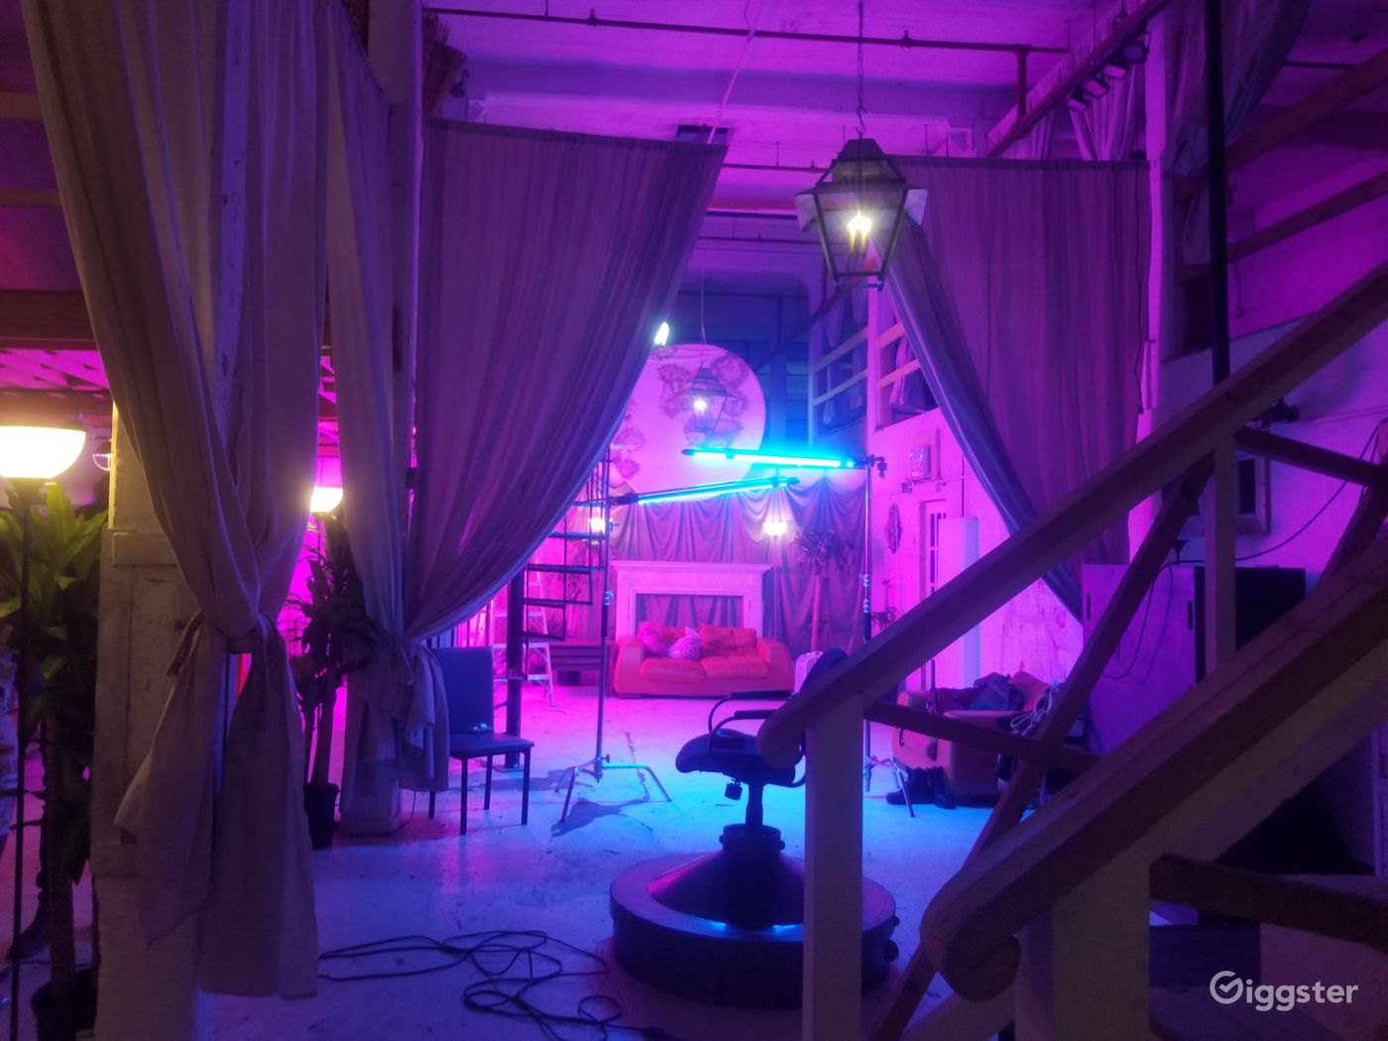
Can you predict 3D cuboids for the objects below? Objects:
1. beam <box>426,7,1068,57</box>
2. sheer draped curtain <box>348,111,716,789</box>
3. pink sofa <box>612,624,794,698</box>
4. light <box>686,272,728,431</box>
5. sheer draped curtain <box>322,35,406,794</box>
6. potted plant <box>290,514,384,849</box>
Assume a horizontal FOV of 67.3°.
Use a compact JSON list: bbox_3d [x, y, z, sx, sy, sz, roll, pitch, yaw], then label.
[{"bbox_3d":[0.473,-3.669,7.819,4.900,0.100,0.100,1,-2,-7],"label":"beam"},{"bbox_3d":[-0.812,-0.365,5.894,1.950,3.800,0.380,1,-2,-7],"label":"sheer draped curtain"},{"bbox_3d":[0.080,1.568,11.848,1.970,0.780,0.950,1,-2,-3],"label":"pink sofa"},{"bbox_3d":[0.097,-1.683,10.668,0.430,1.620,0.430,1,-2,-7],"label":"light"},{"bbox_3d":[-1.594,-0.399,4.962,0.330,3.750,1.550,1,-2,-7],"label":"sheer draped curtain"},{"bbox_3d":[-1.897,0.782,5.502,0.550,1.780,0.530,1,-2,-7],"label":"potted plant"}]

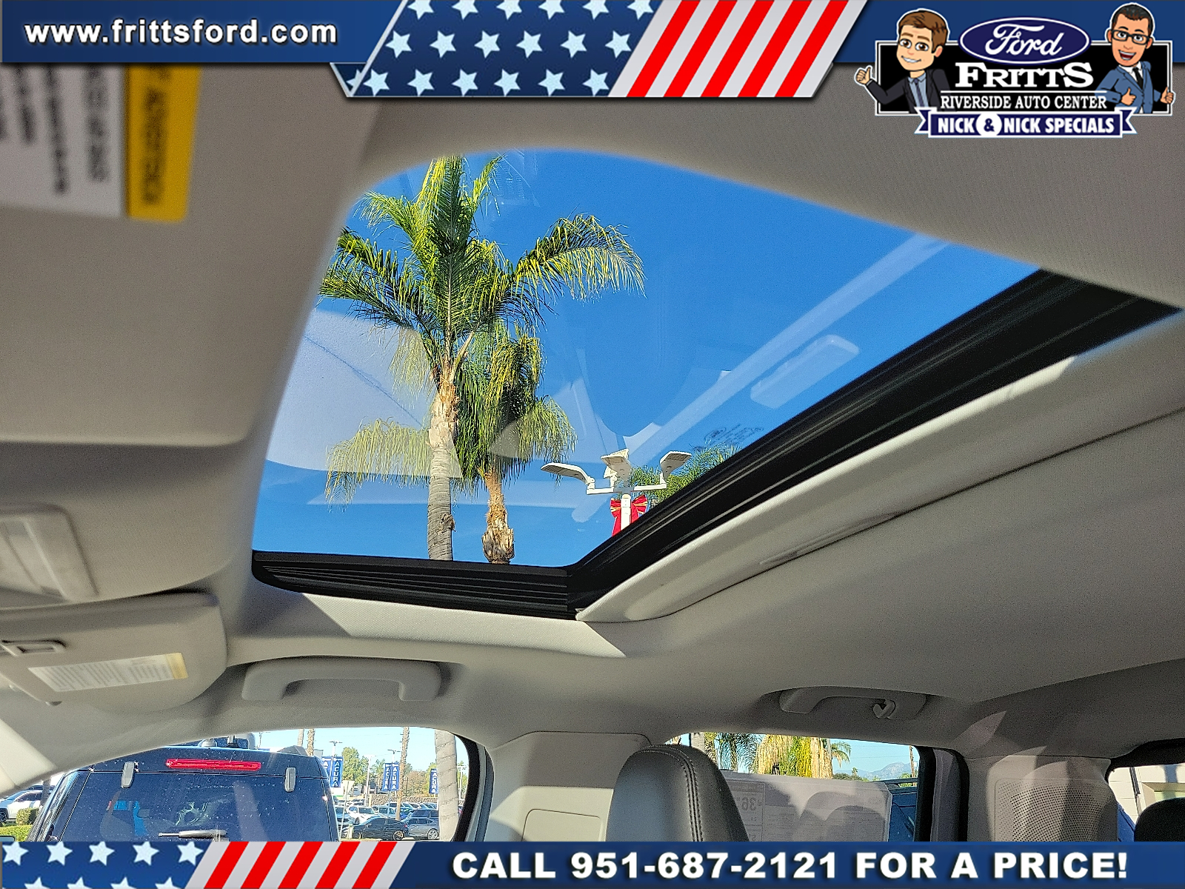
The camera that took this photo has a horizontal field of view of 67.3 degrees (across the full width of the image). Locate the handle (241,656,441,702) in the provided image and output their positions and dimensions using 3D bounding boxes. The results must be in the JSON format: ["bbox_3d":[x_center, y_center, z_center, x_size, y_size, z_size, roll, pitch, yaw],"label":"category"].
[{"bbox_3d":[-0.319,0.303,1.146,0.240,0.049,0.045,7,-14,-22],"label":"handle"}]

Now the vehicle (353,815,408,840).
[{"bbox_3d":[-13.722,24.340,56.500,4.500,1.420,1.800,8,-24,-17],"label":"vehicle"}]

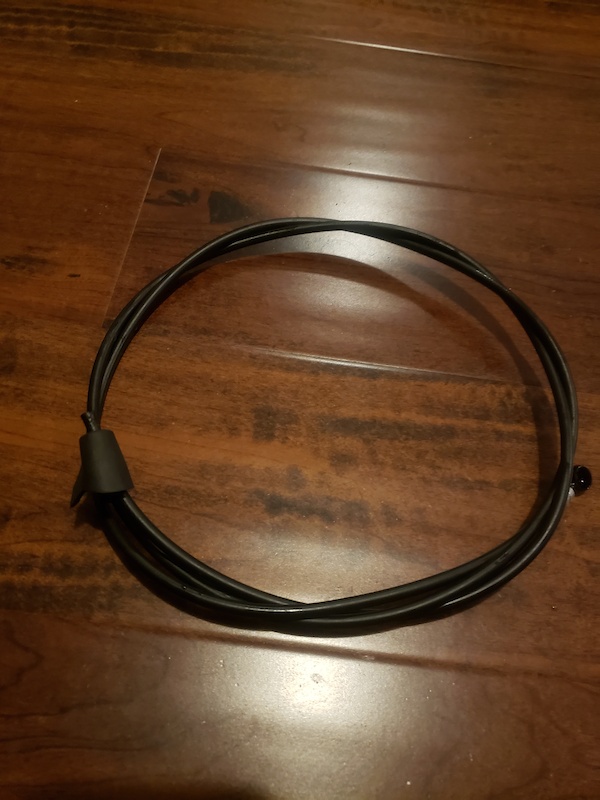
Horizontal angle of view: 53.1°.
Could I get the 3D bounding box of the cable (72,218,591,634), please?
[{"bbox_3d":[0.019,-0.004,0.258,0.207,0.029,0.195,2,61,-4],"label":"cable"}]

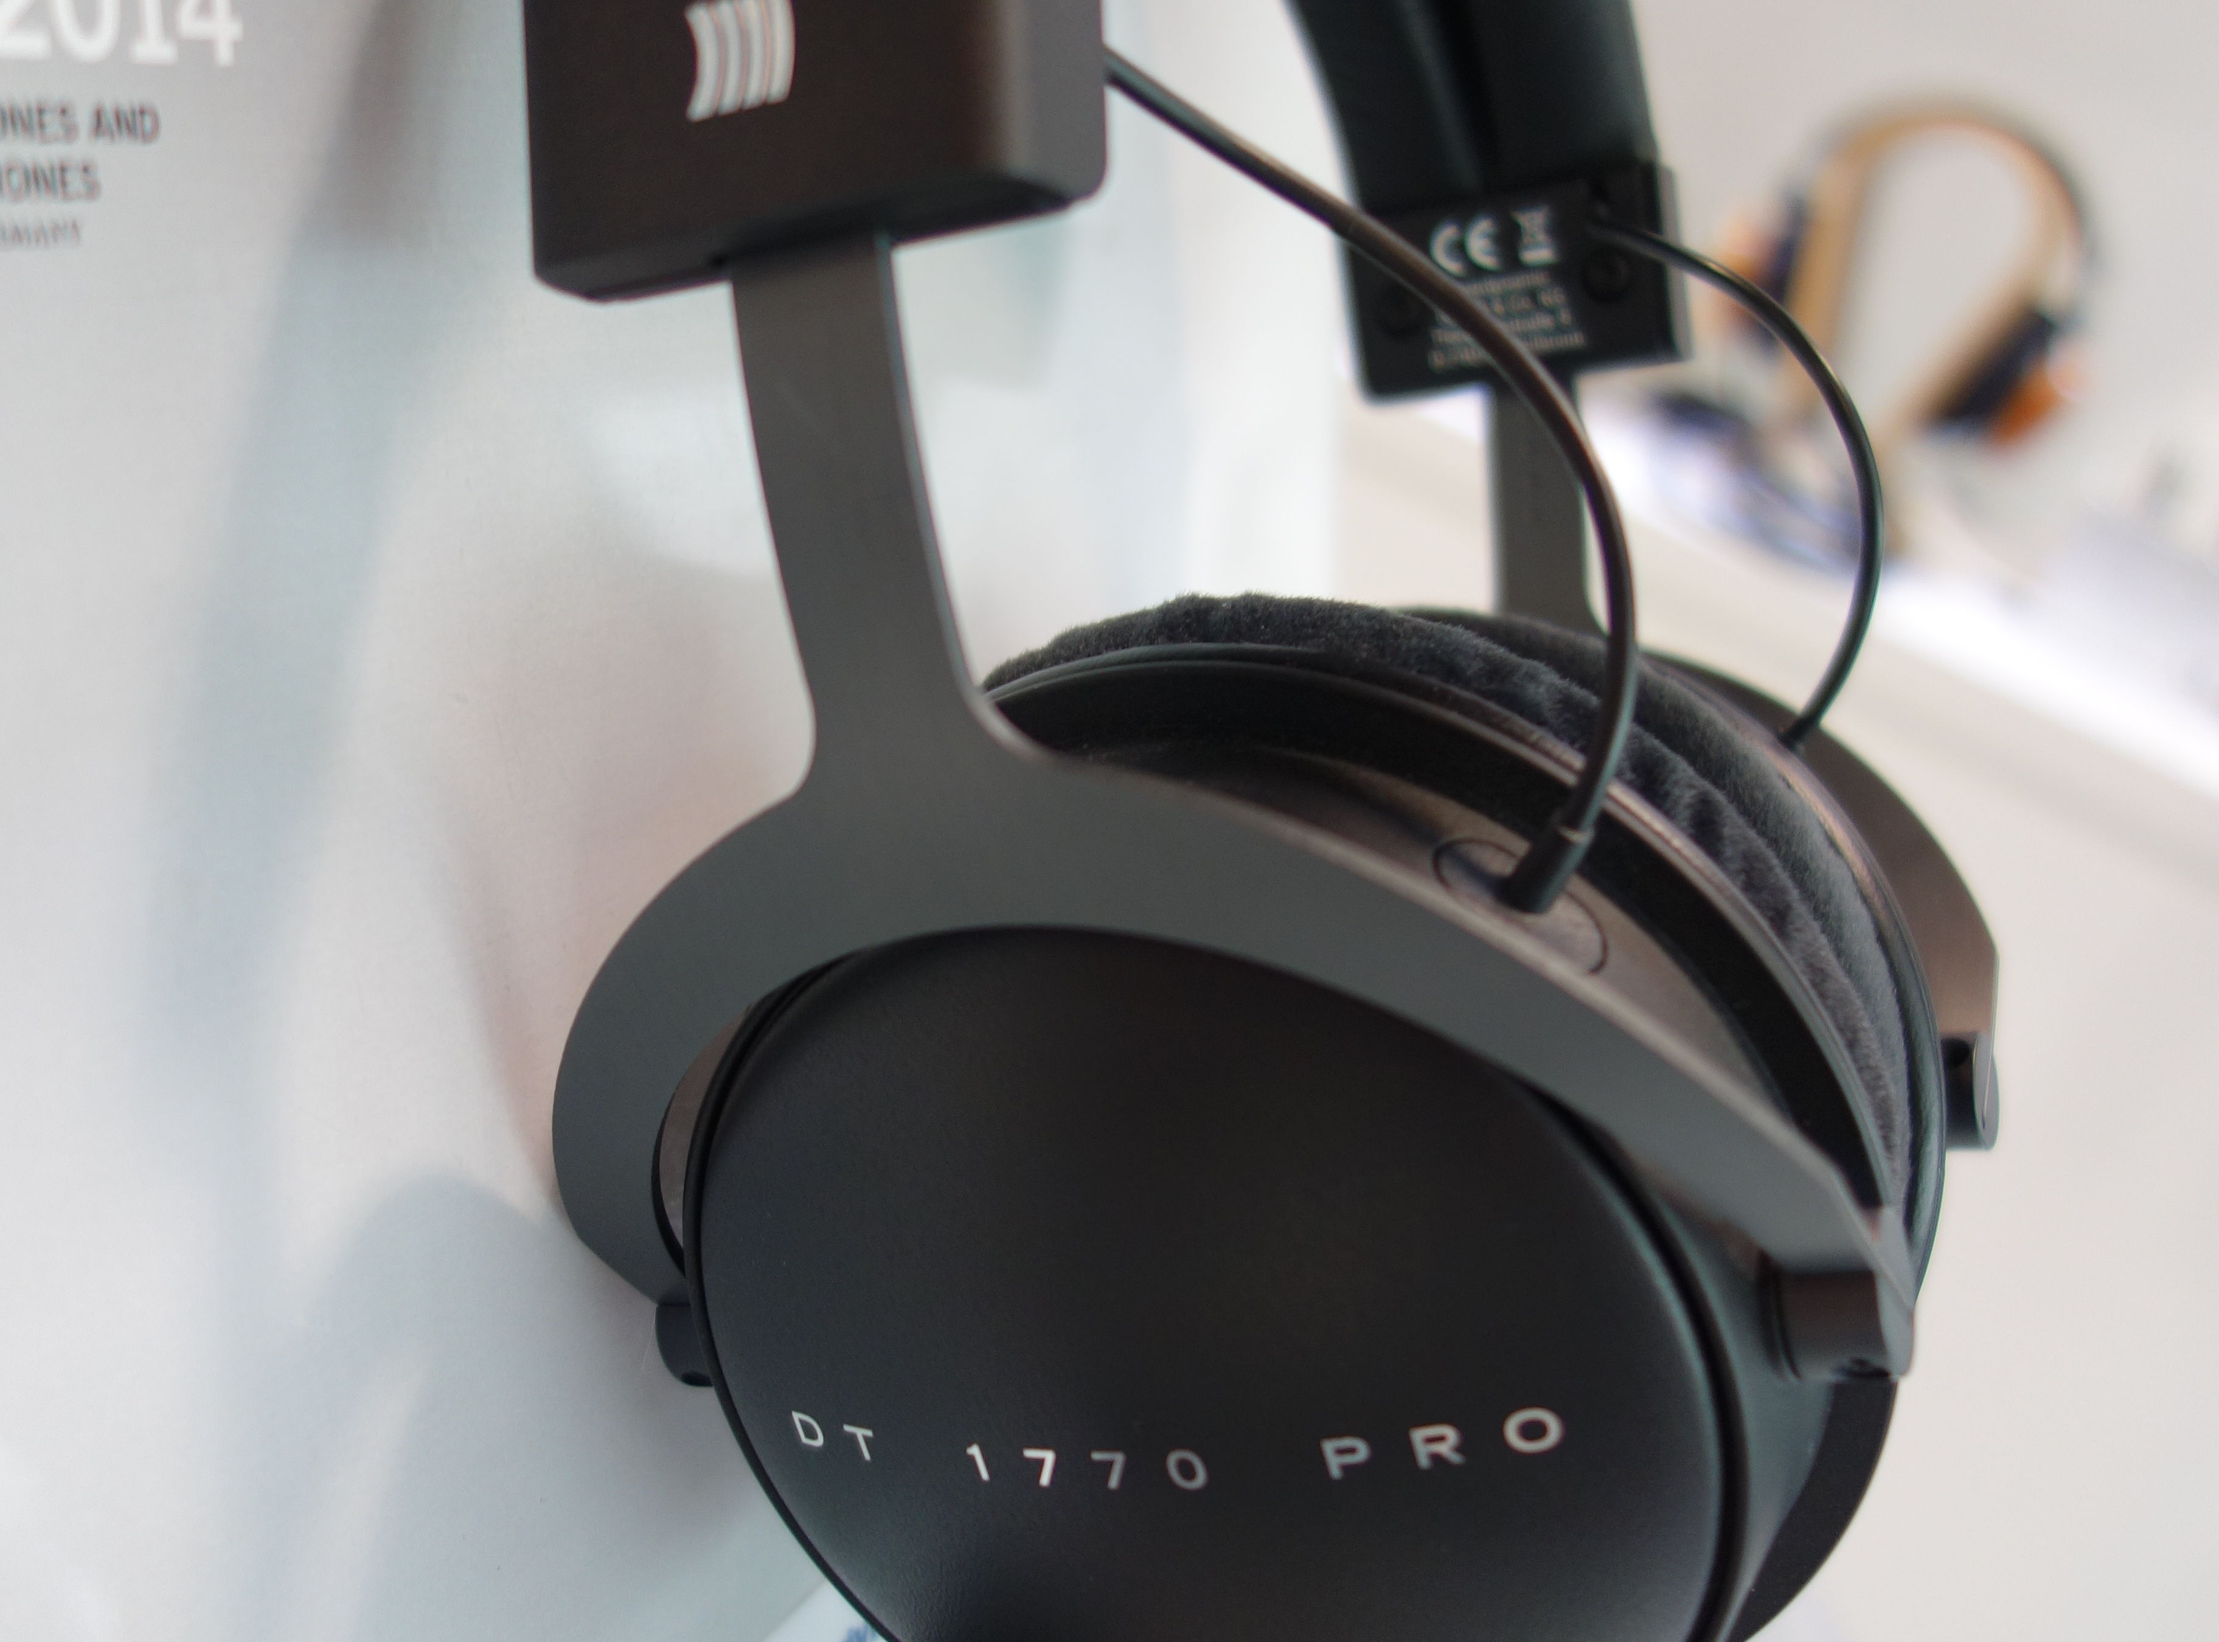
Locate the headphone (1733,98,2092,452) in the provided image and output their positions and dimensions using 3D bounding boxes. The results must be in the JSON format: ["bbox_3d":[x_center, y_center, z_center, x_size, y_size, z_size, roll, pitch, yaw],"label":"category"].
[{"bbox_3d":[0.502,-0.343,1.600,0.205,0.190,0.100,29,23,17],"label":"headphone"}]

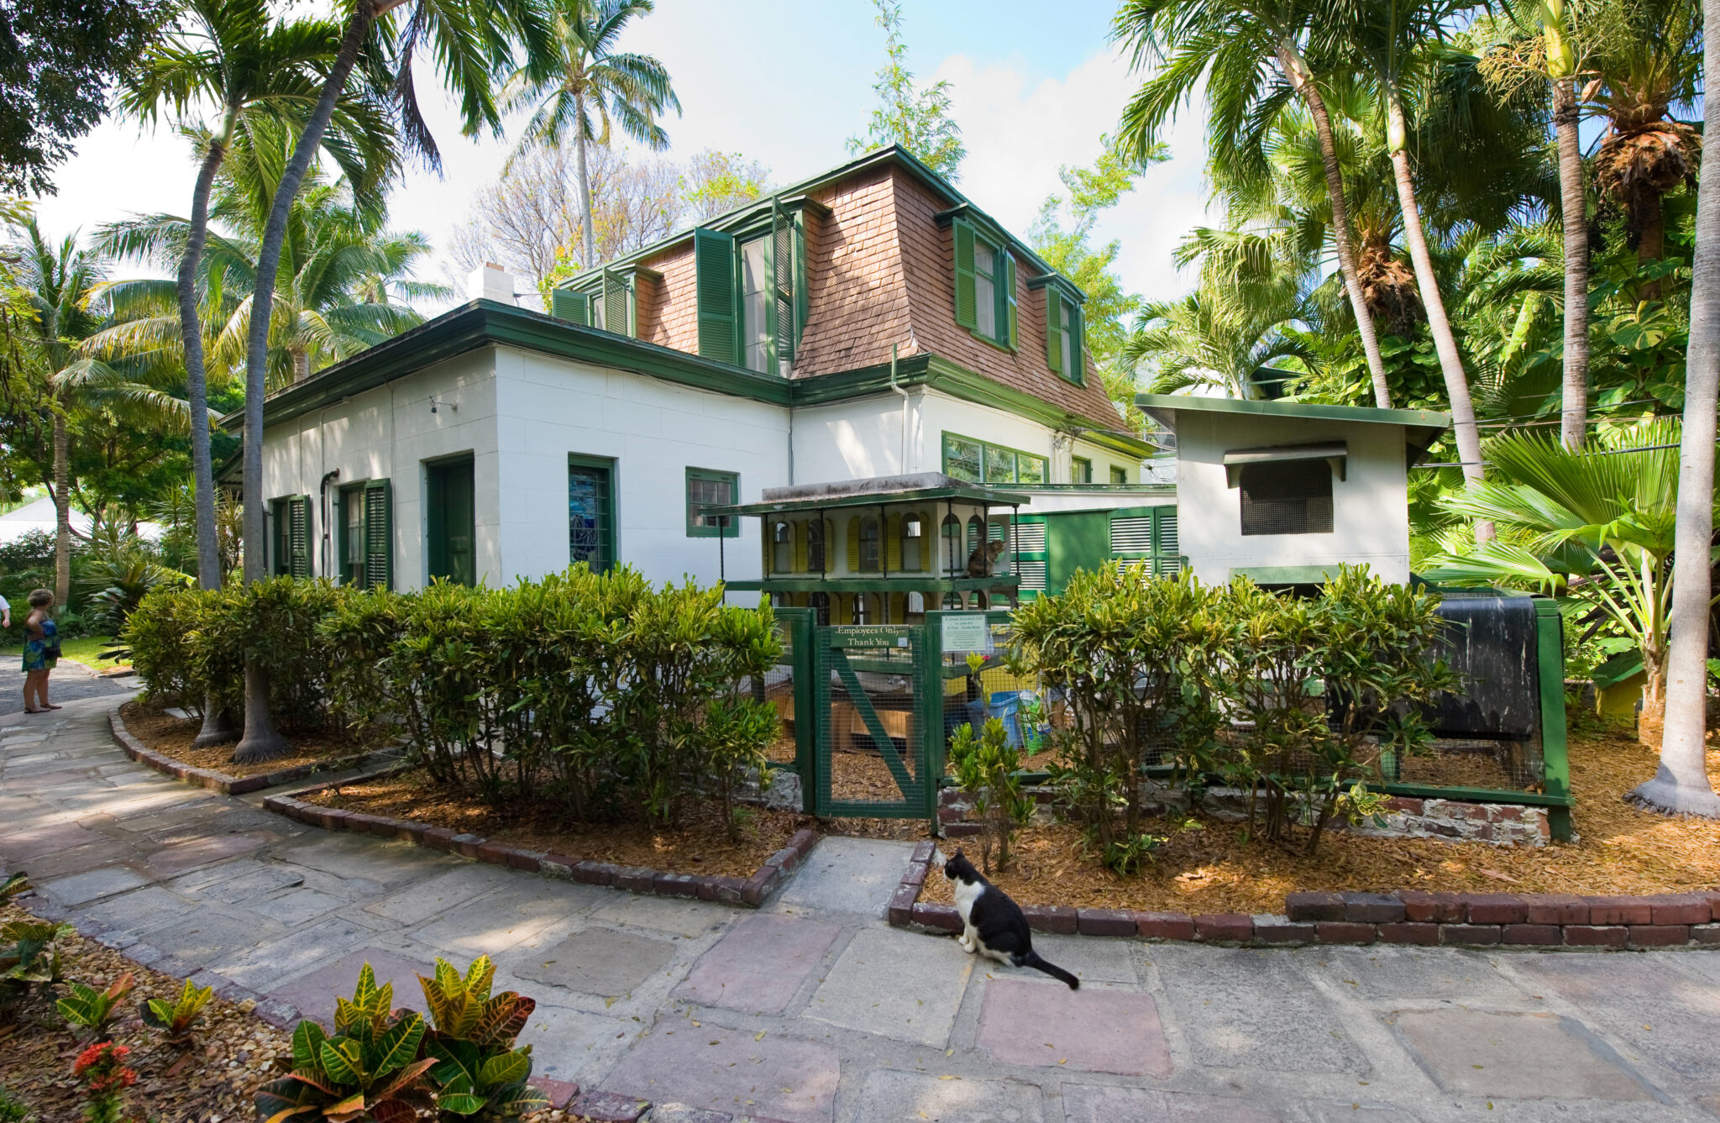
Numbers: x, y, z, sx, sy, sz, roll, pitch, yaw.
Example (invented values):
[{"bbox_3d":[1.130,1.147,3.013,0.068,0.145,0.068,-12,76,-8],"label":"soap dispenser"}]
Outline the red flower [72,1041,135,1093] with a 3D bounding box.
[{"bbox_3d":[-1.760,1.185,1.780,0.120,0.105,0.120,-1,0,-40],"label":"red flower"}]

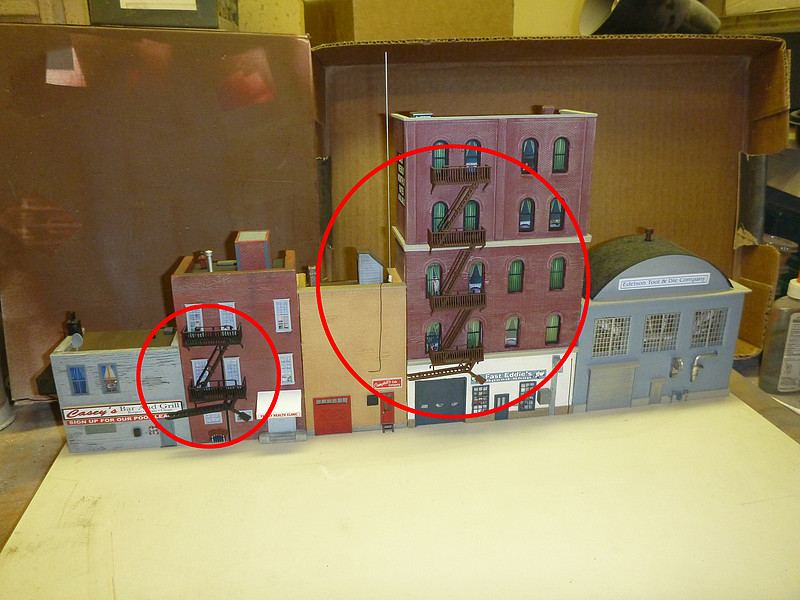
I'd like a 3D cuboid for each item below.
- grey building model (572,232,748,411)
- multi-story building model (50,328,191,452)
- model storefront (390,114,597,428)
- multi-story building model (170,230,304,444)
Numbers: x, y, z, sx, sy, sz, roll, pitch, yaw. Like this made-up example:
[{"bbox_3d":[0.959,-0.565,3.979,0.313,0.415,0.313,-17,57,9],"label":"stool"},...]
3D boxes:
[{"bbox_3d":[0.224,0.016,0.593,0.159,0.144,0.068,-4,19,-9],"label":"grey building model"},{"bbox_3d":[-0.222,0.070,0.537,0.094,0.088,0.056,-3,19,-8],"label":"multi-story building model"},{"bbox_3d":[0.074,-0.028,0.551,0.150,0.258,0.079,-3,19,-8],"label":"model storefront"},{"bbox_3d":[-0.129,0.031,0.536,0.093,0.161,0.068,-3,19,-8],"label":"multi-story building model"}]

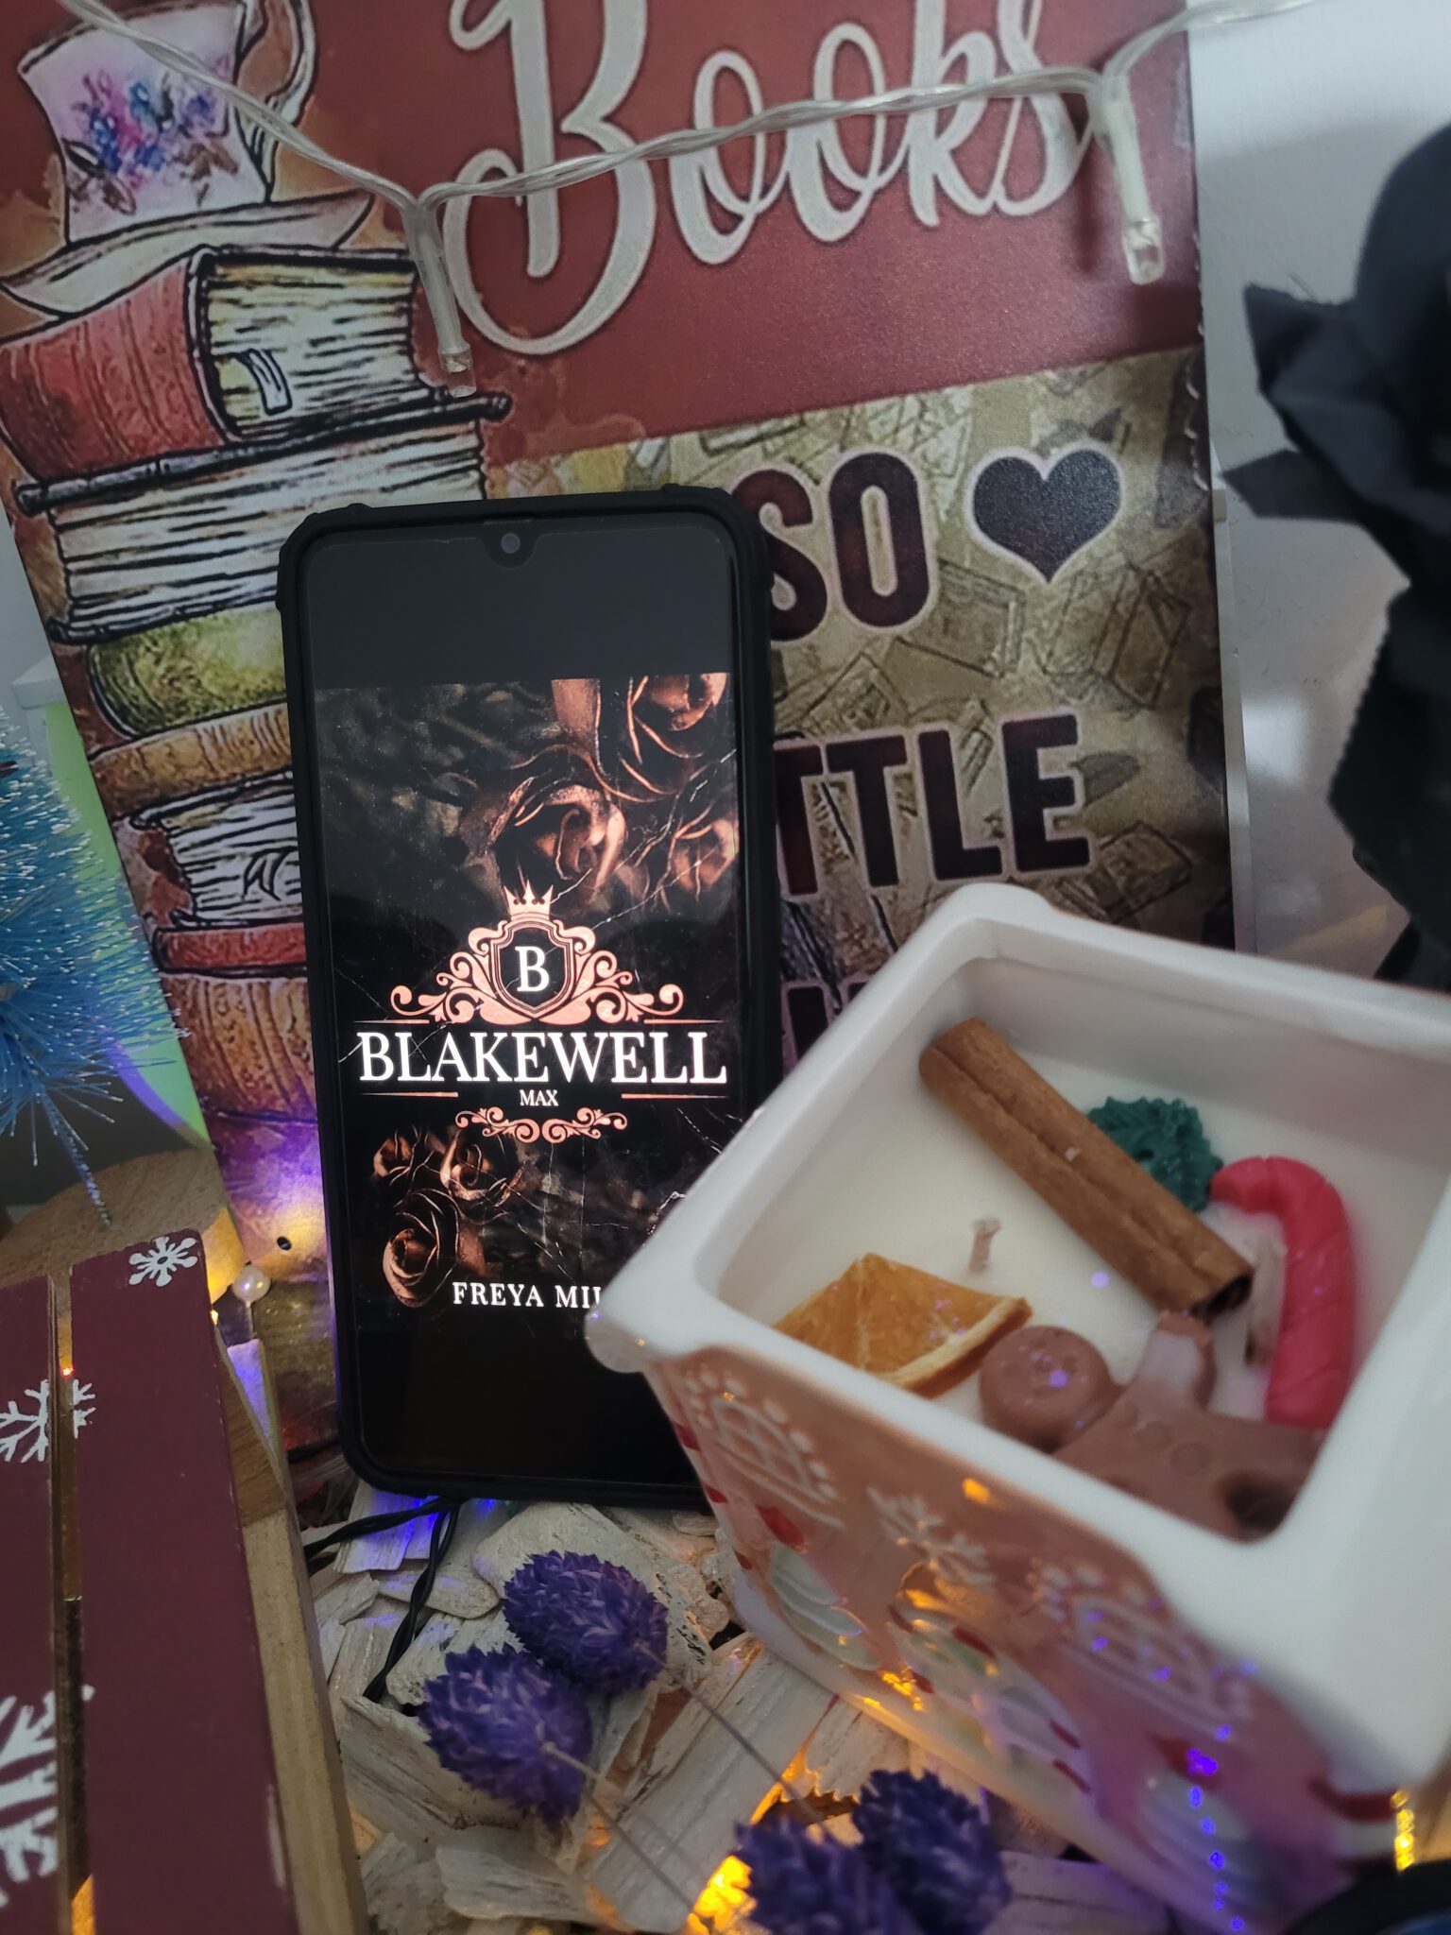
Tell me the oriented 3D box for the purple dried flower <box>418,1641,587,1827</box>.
[{"bbox_3d":[-0.032,0.113,0.214,0.027,0.022,0.022,9,39,40],"label":"purple dried flower"}]

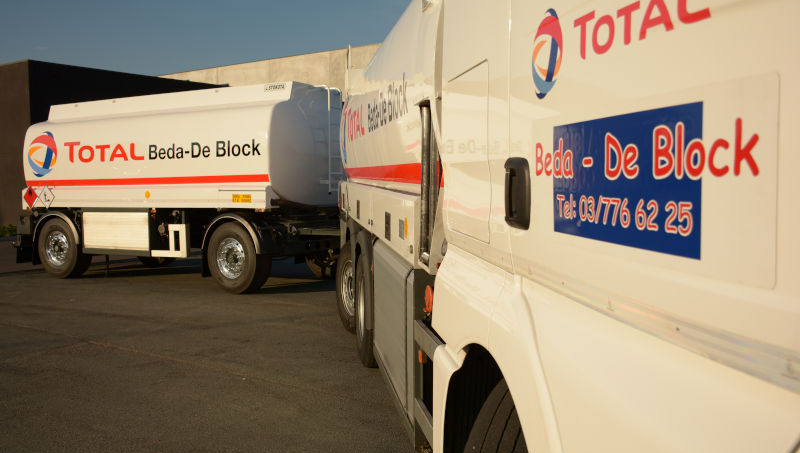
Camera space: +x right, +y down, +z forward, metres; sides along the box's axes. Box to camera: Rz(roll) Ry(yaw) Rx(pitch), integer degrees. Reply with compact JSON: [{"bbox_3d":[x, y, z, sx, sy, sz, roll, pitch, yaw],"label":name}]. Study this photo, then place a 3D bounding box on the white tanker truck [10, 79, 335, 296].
[{"bbox_3d":[-3.605,-0.694,12.880,6.800,3.130,2.500,1,5,30],"label":"white tanker truck"}]

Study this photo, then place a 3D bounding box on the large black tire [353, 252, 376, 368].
[{"bbox_3d":[-0.235,0.729,6.759,0.320,1.050,1.040,-2,4,-8],"label":"large black tire"}]

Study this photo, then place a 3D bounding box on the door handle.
[{"bbox_3d":[0.305,-0.085,1.910,0.045,0.188,0.115,-2,4,-9],"label":"door handle"}]

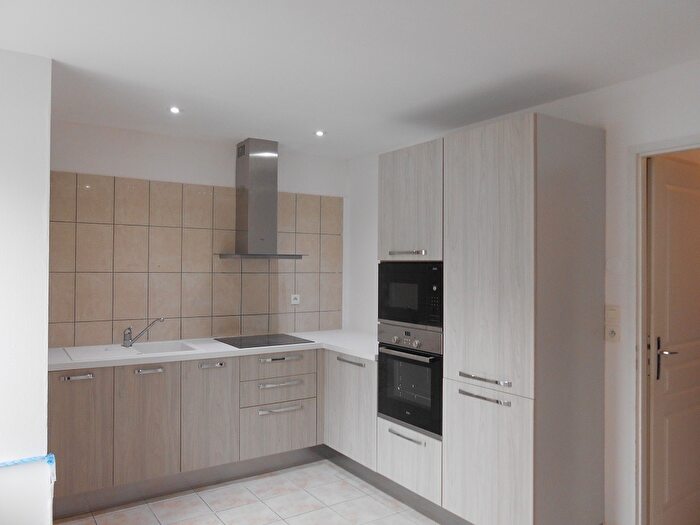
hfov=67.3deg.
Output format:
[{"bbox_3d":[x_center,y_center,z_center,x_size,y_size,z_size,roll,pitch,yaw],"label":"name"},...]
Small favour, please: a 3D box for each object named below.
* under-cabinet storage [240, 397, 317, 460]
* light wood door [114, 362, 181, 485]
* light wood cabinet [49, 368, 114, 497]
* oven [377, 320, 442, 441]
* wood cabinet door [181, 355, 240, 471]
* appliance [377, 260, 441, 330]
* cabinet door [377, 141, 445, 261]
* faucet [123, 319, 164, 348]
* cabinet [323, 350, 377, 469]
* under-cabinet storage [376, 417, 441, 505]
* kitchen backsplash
[{"bbox_3d":[-0.627,1.183,3.955,0.604,0.352,0.500,1,-1,-34],"label":"under-cabinet storage"},{"bbox_3d":[-1.254,0.994,3.278,0.392,0.715,0.036,1,-1,-34],"label":"light wood door"},{"bbox_3d":[-1.736,0.986,3.276,0.400,0.715,0.570,1,-1,-34],"label":"light wood cabinet"},{"bbox_3d":[0.556,0.696,3.296,0.560,0.604,0.600,1,-1,-34],"label":"oven"},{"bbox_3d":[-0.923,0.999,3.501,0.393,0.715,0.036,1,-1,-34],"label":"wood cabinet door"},{"bbox_3d":[0.505,0.183,3.267,0.390,0.368,0.600,1,-1,-34],"label":"appliance"},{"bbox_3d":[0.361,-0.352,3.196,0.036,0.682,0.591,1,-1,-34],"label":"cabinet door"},{"bbox_3d":[-1.441,0.490,3.665,0.275,0.195,0.055,0,-1,-2],"label":"faucet"},{"bbox_3d":[0.004,1.002,3.669,0.040,0.715,0.637,1,-1,-34],"label":"cabinet"},{"bbox_3d":[0.566,1.178,3.298,0.550,0.360,0.600,1,-1,-34],"label":"under-cabinet storage"},{"bbox_3d":[-1.075,-0.003,4.139,2.424,1.195,0.020,1,-1,-34],"label":"kitchen backsplash"}]

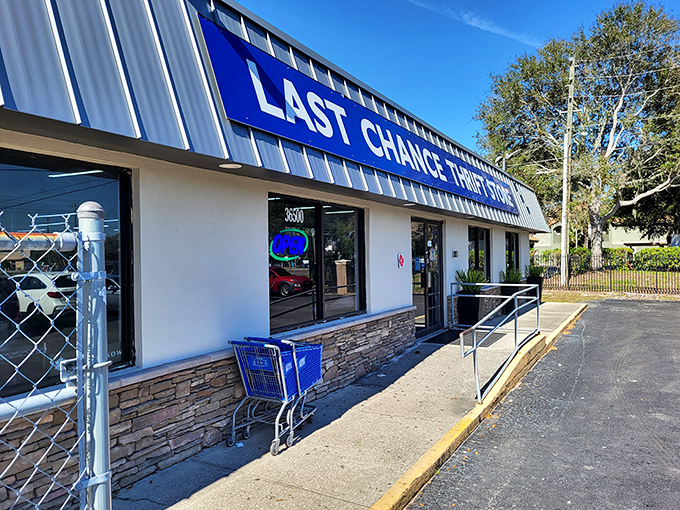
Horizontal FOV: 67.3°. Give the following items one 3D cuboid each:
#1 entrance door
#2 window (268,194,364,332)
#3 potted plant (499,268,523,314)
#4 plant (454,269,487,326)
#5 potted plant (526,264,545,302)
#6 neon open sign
[{"bbox_3d":[1.647,0.417,9.834,0.100,2.200,1.880,-1,0,30],"label":"entrance door"},{"bbox_3d":[-0.230,0.092,6.546,0.100,1.540,2.370,-1,0,30],"label":"window"},{"bbox_3d":[4.809,0.997,14.247,0.600,1.310,0.620,-1,0,30],"label":"potted plant"},{"bbox_3d":[2.836,0.990,10.940,0.640,1.360,0.670,-1,0,30],"label":"plant"},{"bbox_3d":[6.550,0.955,17.111,0.580,1.350,0.580,-1,0,30],"label":"potted plant"},{"bbox_3d":[-0.588,-0.120,6.038,0.060,0.380,0.740,-1,0,30],"label":"neon open sign"}]

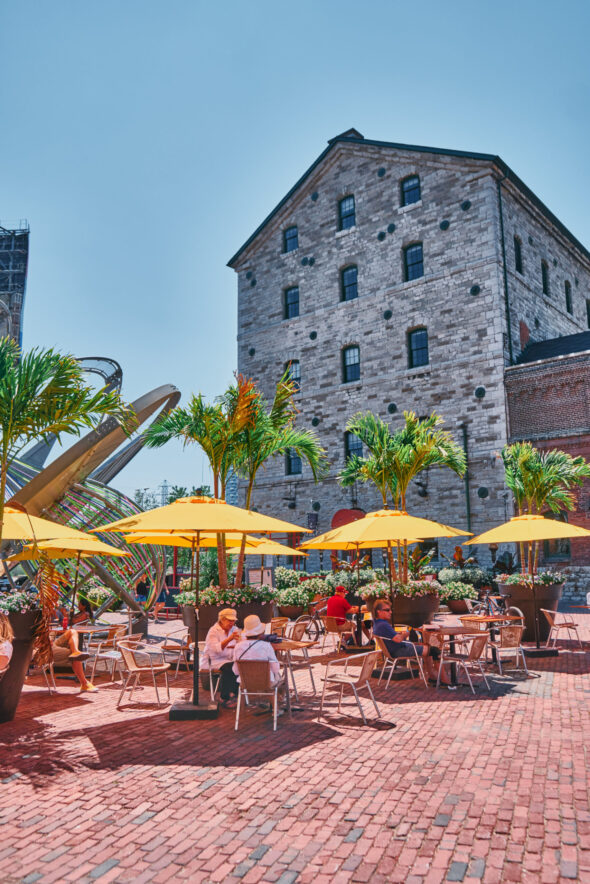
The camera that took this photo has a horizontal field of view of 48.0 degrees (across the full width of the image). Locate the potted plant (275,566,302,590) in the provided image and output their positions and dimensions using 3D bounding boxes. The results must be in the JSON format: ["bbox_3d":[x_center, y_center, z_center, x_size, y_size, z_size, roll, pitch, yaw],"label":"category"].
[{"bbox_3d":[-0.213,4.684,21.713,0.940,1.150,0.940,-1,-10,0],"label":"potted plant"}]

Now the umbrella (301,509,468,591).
[{"bbox_3d":[1.443,2.308,10.266,2.680,2.520,2.680,-1,-10,0],"label":"umbrella"}]

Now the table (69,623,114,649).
[{"bbox_3d":[-3.343,3.328,10.475,0.800,0.735,0.800,-2,-10,7],"label":"table"}]

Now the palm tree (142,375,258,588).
[{"bbox_3d":[-1.433,0.620,10.054,1.660,3.220,1.500,-1,-10,0],"label":"palm tree"}]

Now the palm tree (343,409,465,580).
[{"bbox_3d":[2.681,1.403,17.347,3.000,4.500,2.900,-1,-10,0],"label":"palm tree"}]

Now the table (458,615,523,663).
[{"bbox_3d":[3.286,3.308,11.034,0.790,0.740,0.790,1,-10,-9],"label":"table"}]

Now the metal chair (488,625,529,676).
[{"bbox_3d":[3.501,3.387,10.927,0.560,0.740,0.570,-1,-11,-2],"label":"metal chair"}]

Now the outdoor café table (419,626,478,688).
[{"bbox_3d":[2.195,3.028,9.271,0.770,0.745,0.770,5,-11,-31],"label":"outdoor café table"}]

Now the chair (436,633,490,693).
[{"bbox_3d":[2.369,3.097,9.378,0.560,0.740,0.570,10,-16,-43],"label":"chair"}]

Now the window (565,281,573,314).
[{"bbox_3d":[21.479,-11.288,51.989,0.250,2.700,1.400,-10,-15,39],"label":"window"}]

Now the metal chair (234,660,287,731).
[{"bbox_3d":[-0.388,2.760,7.404,0.550,0.740,0.570,-2,-10,7],"label":"metal chair"}]

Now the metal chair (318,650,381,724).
[{"bbox_3d":[0.632,2.774,7.581,0.570,0.730,0.560,-7,-13,29],"label":"metal chair"}]

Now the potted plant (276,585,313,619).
[{"bbox_3d":[-0.015,4.945,20.445,1.060,1.020,1.060,-1,-10,0],"label":"potted plant"}]

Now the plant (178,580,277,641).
[{"bbox_3d":[-1.005,2.941,9.985,1.500,1.400,1.500,0,-11,-6],"label":"plant"}]

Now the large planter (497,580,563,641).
[{"bbox_3d":[5.443,3.942,15.355,1.500,1.320,1.500,-5,-12,17],"label":"large planter"}]

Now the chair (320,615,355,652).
[{"bbox_3d":[0.829,3.711,12.944,0.560,0.750,0.580,-10,-14,43],"label":"chair"}]

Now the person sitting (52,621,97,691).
[{"bbox_3d":[-3.349,2.991,9.675,0.900,1.260,0.520,1,-11,-9],"label":"person sitting"}]

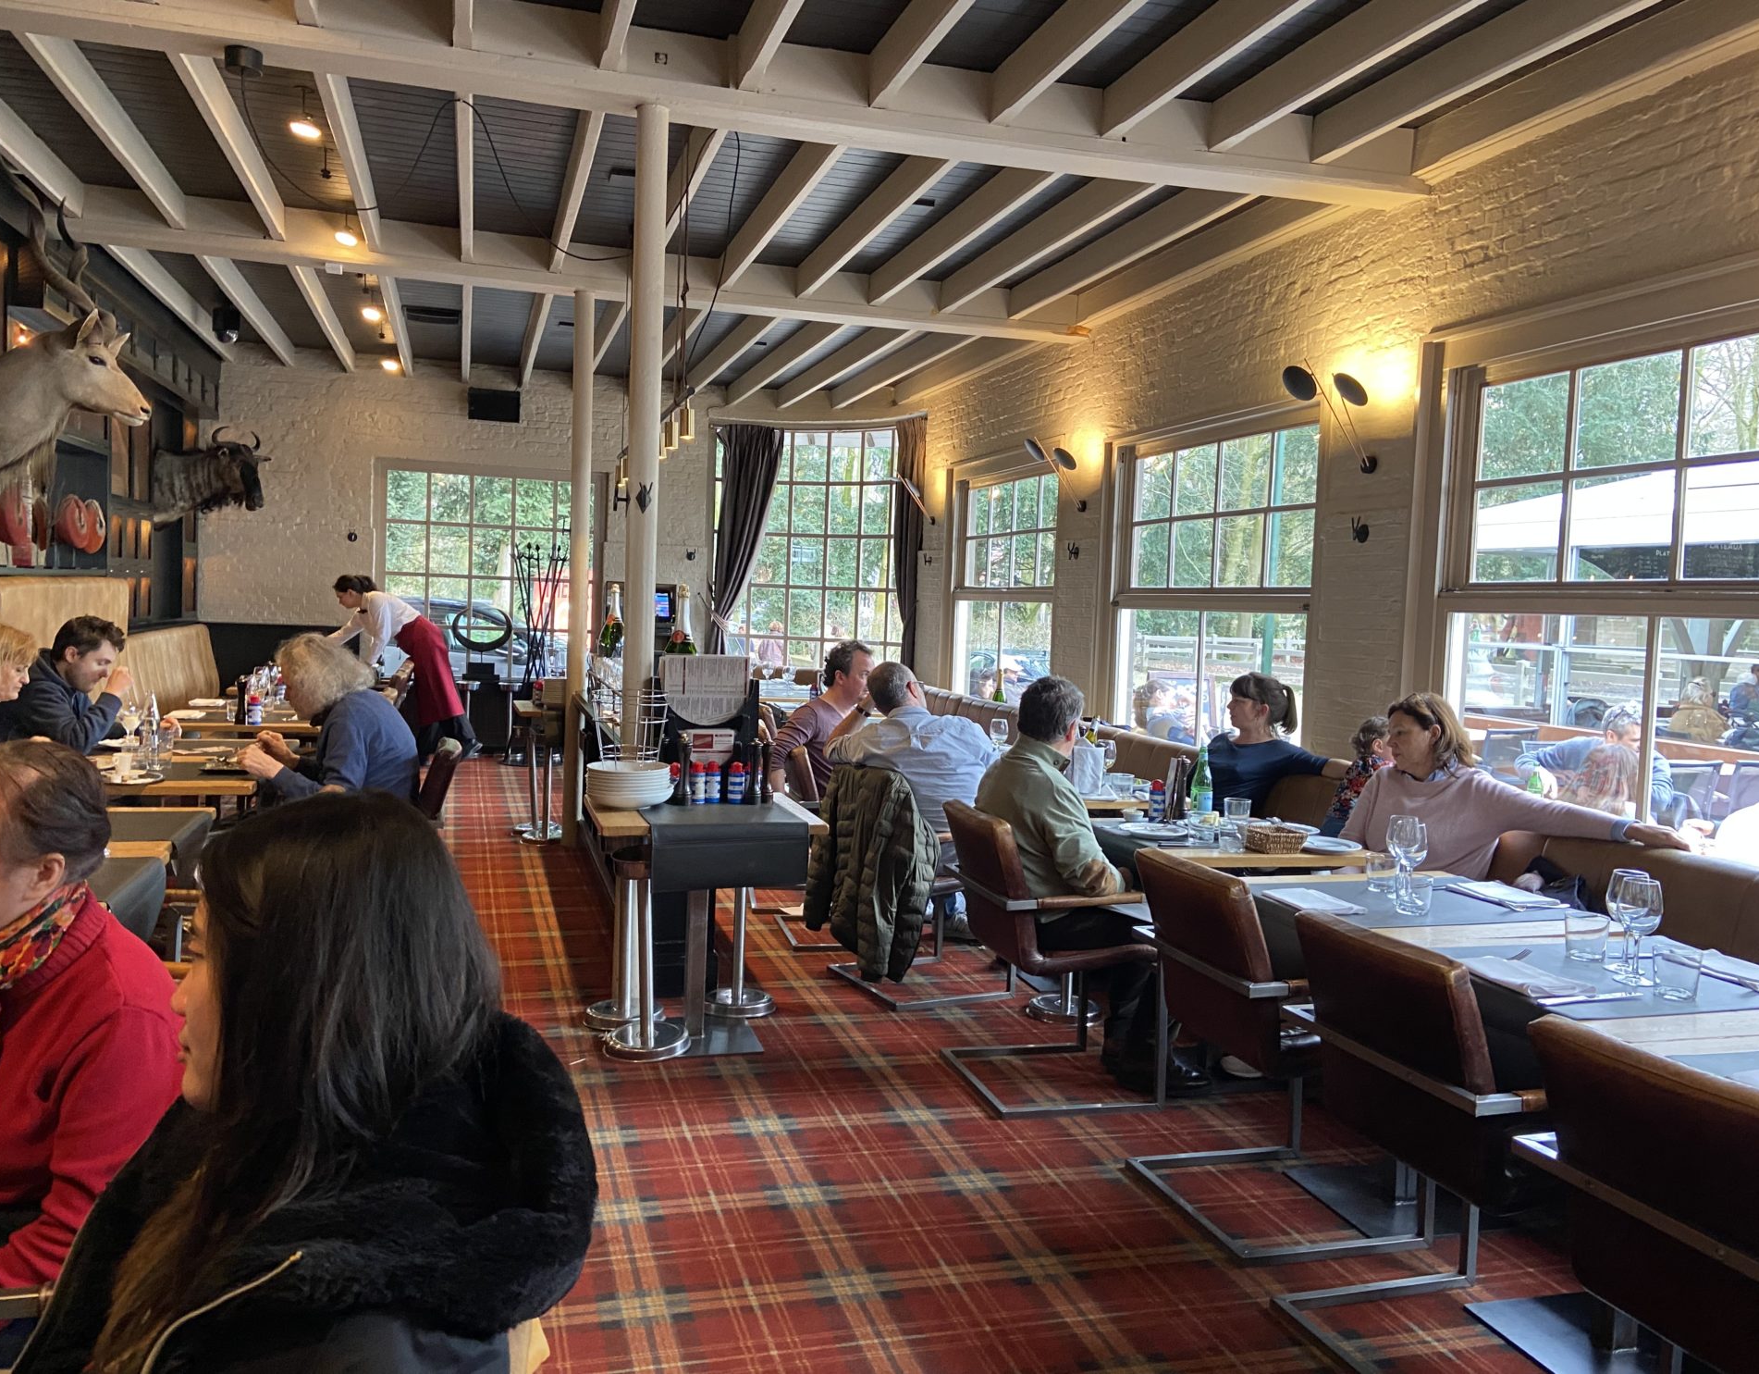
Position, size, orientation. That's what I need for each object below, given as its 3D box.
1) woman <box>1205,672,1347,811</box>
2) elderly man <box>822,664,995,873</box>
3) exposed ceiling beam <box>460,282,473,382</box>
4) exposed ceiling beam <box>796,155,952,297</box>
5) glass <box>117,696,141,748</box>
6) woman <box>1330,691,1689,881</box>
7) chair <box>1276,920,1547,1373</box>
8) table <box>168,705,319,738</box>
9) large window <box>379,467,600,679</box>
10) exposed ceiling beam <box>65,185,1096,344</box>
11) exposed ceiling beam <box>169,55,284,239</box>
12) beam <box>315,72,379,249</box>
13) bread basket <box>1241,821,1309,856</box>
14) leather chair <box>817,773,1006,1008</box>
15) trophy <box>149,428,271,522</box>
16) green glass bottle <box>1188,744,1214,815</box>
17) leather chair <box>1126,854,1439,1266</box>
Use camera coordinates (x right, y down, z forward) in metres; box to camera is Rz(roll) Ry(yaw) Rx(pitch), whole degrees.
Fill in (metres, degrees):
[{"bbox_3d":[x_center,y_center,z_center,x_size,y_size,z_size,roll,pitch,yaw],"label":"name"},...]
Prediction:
[{"bbox_3d":[1.288,0.573,5.014,0.720,1.240,0.620,0,4,-32],"label":"woman"},{"bbox_3d":[0.169,0.522,5.476,0.620,1.260,0.780,4,4,31],"label":"elderly man"},{"bbox_3d":[-3.006,-2.644,10.015,0.066,0.190,4.489,1,4,-17],"label":"exposed ceiling beam"},{"bbox_3d":[-0.049,-2.209,6.512,0.060,0.177,2.736,1,4,-17],"label":"exposed ceiling beam"},{"bbox_3d":[-3.142,0.148,5.760,0.095,0.213,0.095,1,4,-17],"label":"glass"},{"bbox_3d":[1.847,0.661,4.231,0.720,1.250,1.080,0,4,-37],"label":"woman"},{"bbox_3d":[1.167,0.906,2.706,0.550,0.845,0.554,1,4,-17],"label":"chair"},{"bbox_3d":[-3.154,0.531,6.886,0.700,0.750,0.700,1,4,-17],"label":"table"},{"bbox_3d":[-3.466,-0.989,12.239,1.894,1.865,0.118,1,4,-17],"label":"large window"},{"bbox_3d":[-1.443,-2.379,7.935,5.802,0.252,0.252,1,4,-17],"label":"exposed ceiling beam"},{"bbox_3d":[-2.778,-2.350,5.921,0.053,0.178,2.864,1,4,-17],"label":"exposed ceiling beam"},{"bbox_3d":[-2.238,-2.259,5.859,0.060,0.177,2.736,1,4,-17],"label":"beam"},{"bbox_3d":[1.222,0.473,4.274,0.150,0.072,0.180,1,4,-17],"label":"bread basket"},{"bbox_3d":[0.183,0.743,5.447,0.530,0.850,0.600,1,4,-26],"label":"leather chair"},{"bbox_3d":[-4.885,-1.525,10.049,0.800,0.730,0.520,2,3,-7],"label":"trophy"},{"bbox_3d":[1.141,0.327,4.838,0.080,0.285,0.080,1,4,-17],"label":"green glass bottle"},{"bbox_3d":[1.001,0.875,3.473,0.577,0.881,0.570,1,4,-17],"label":"leather chair"}]

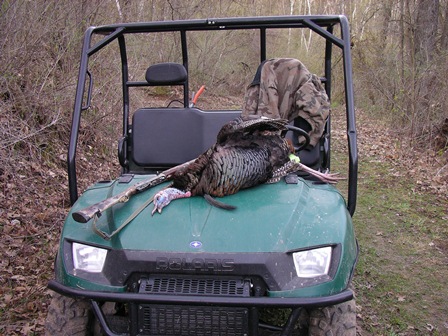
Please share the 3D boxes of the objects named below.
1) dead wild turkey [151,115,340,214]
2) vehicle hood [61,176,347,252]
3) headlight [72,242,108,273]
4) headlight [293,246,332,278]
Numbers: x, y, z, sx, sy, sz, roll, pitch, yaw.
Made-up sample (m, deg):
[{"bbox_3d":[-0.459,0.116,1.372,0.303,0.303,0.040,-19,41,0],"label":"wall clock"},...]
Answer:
[{"bbox_3d":[0.100,-0.039,2.391,0.930,0.430,0.430,-4,11,-13],"label":"dead wild turkey"},{"bbox_3d":[-0.103,0.206,2.246,1.280,0.265,0.530,0,11,7],"label":"vehicle hood"},{"bbox_3d":[-0.617,0.412,2.220,0.170,0.130,0.085,0,11,7],"label":"headlight"},{"bbox_3d":[0.390,0.411,2.099,0.170,0.130,0.085,0,11,7],"label":"headlight"}]

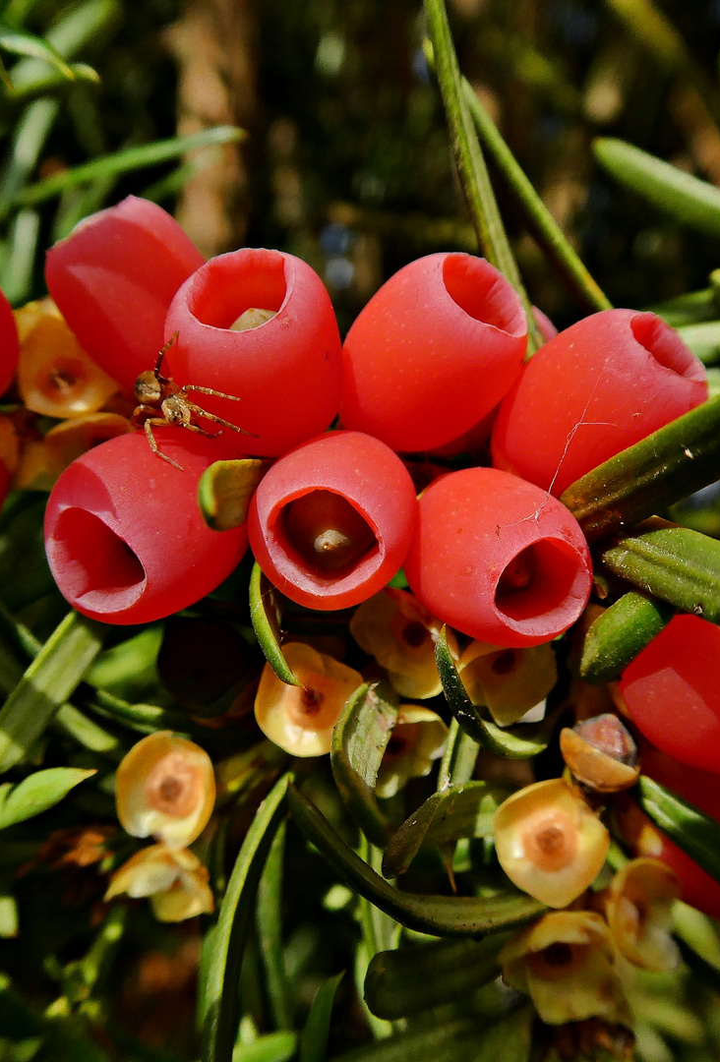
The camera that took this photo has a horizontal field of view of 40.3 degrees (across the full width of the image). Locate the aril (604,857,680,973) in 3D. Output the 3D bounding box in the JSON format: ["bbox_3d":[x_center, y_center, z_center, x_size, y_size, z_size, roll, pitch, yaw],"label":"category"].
[{"bbox_3d":[0.019,0.026,0.067,0.006,0.007,0.004,-3,-16,-27],"label":"aril"}]

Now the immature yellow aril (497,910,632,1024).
[{"bbox_3d":[0.014,0.030,0.068,0.009,0.008,0.005,1,3,12],"label":"immature yellow aril"}]

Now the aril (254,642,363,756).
[{"bbox_3d":[-0.003,0.011,0.064,0.007,0.007,0.005,0,-10,-3],"label":"aril"}]

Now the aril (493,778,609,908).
[{"bbox_3d":[0.013,0.020,0.065,0.007,0.008,0.005,1,-17,12],"label":"aril"}]

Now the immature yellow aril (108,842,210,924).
[{"bbox_3d":[-0.014,0.024,0.067,0.007,0.006,0.004,-1,37,-7],"label":"immature yellow aril"}]

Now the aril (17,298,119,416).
[{"bbox_3d":[-0.020,-0.011,0.066,0.007,0.008,0.004,-1,-8,-12],"label":"aril"}]

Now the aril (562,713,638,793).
[{"bbox_3d":[0.015,0.014,0.063,0.005,0.005,0.005,-5,47,-40],"label":"aril"}]

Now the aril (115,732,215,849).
[{"bbox_3d":[-0.013,0.017,0.066,0.007,0.007,0.004,-1,-11,-7],"label":"aril"}]

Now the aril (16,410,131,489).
[{"bbox_3d":[-0.019,-0.006,0.067,0.007,0.007,0.004,0,27,0],"label":"aril"}]

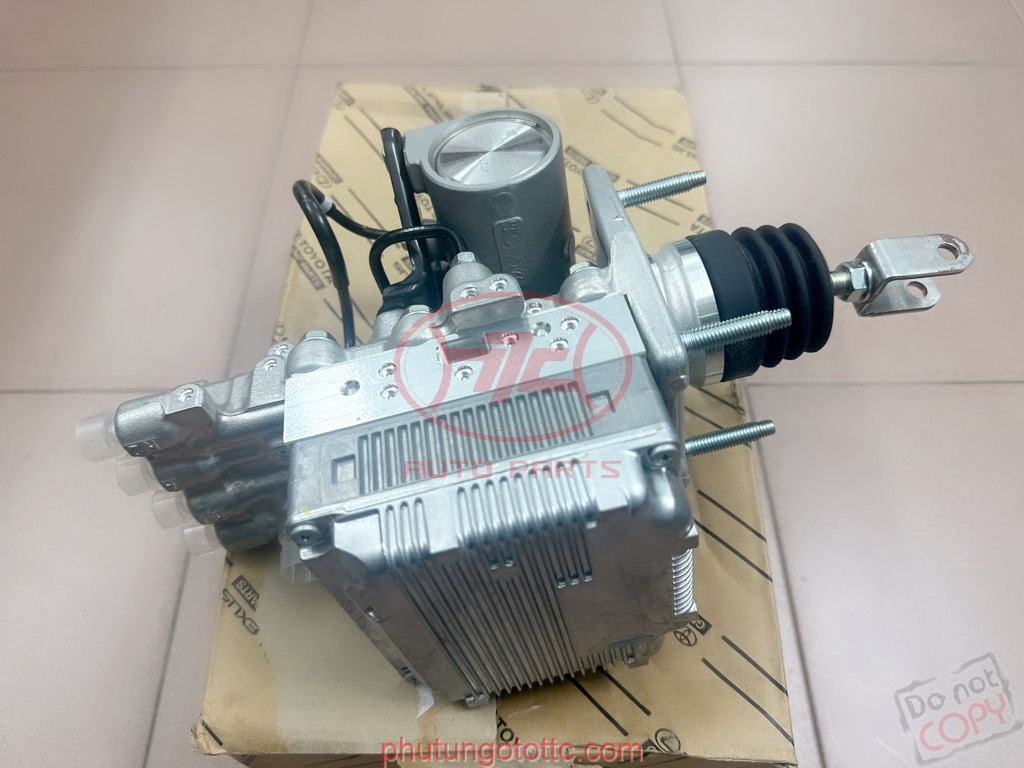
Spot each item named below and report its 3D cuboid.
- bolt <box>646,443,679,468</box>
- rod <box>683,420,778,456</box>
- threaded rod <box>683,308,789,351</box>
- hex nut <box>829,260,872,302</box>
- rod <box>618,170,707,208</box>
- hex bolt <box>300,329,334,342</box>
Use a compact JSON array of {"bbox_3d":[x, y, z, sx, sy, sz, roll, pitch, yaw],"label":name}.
[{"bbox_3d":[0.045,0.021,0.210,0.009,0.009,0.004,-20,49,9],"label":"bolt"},{"bbox_3d":[0.082,0.021,0.271,0.036,0.008,0.008,-14,82,3],"label":"rod"},{"bbox_3d":[0.071,-0.017,0.225,0.036,0.008,0.008,-14,90,3],"label":"threaded rod"},{"bbox_3d":[0.133,-0.040,0.277,0.008,0.014,0.016,-9,94,-6],"label":"hex nut"},{"bbox_3d":[0.058,-0.076,0.277,0.036,0.008,0.008,-14,102,3],"label":"rod"},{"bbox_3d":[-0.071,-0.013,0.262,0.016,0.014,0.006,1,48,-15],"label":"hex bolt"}]

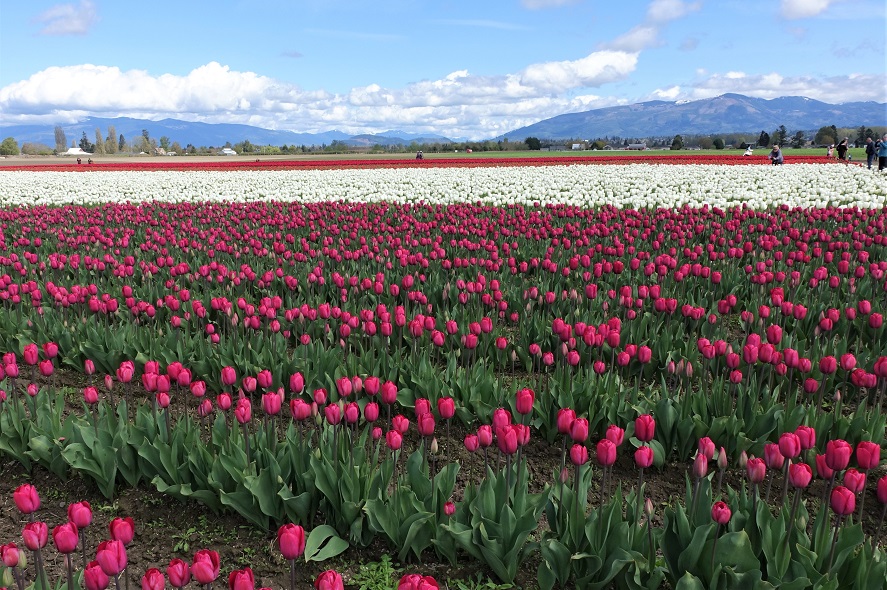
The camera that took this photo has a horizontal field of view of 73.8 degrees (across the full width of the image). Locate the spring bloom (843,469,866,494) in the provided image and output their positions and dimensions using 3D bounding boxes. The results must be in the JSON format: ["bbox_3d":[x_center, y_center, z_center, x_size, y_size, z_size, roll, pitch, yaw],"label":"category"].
[{"bbox_3d":[0.996,0.452,1.432,0.047,0.057,0.047,0,14,0],"label":"spring bloom"}]

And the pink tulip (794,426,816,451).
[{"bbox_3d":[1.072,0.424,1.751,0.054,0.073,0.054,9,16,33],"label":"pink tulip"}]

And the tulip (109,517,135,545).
[{"bbox_3d":[-0.741,0.546,1.363,0.056,0.065,0.056,-9,16,-31],"label":"tulip"}]

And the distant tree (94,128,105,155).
[{"bbox_3d":[-244.295,-108.749,420.000,5.900,18.600,5.900,-8,16,-28],"label":"distant tree"}]

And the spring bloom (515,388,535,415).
[{"bbox_3d":[0.239,0.312,1.732,0.053,0.076,0.053,0,14,0],"label":"spring bloom"}]

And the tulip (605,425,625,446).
[{"bbox_3d":[0.524,0.429,1.801,0.053,0.067,0.053,4,15,17],"label":"tulip"}]

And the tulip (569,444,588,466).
[{"bbox_3d":[0.368,0.438,1.608,0.048,0.056,0.048,0,14,0],"label":"tulip"}]

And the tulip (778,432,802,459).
[{"bbox_3d":[0.957,0.416,1.630,0.059,0.071,0.059,8,16,32],"label":"tulip"}]

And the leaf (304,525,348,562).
[{"bbox_3d":[-0.359,0.762,1.812,0.133,0.085,0.085,0,14,0],"label":"leaf"}]

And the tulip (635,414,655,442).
[{"bbox_3d":[0.584,0.386,1.709,0.057,0.079,0.057,4,15,20],"label":"tulip"}]

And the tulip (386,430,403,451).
[{"bbox_3d":[-0.145,0.431,1.751,0.044,0.059,0.044,0,14,0],"label":"tulip"}]

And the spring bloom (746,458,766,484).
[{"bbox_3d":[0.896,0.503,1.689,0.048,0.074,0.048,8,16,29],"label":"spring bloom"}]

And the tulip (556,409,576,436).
[{"bbox_3d":[0.374,0.382,1.785,0.055,0.079,0.055,2,14,12],"label":"tulip"}]

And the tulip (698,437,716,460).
[{"bbox_3d":[0.692,0.402,1.546,0.040,0.061,0.040,0,14,0],"label":"tulip"}]

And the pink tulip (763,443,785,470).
[{"bbox_3d":[0.841,0.410,1.501,0.049,0.067,0.049,0,14,0],"label":"pink tulip"}]

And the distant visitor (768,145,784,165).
[{"bbox_3d":[14.660,-5.939,26.165,0.620,1.380,0.620,10,17,36],"label":"distant visitor"}]

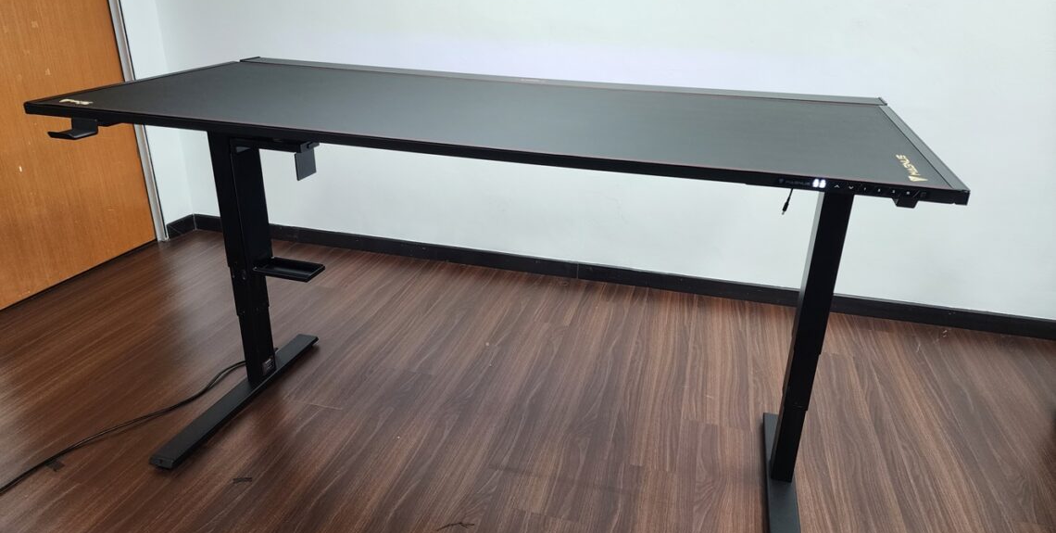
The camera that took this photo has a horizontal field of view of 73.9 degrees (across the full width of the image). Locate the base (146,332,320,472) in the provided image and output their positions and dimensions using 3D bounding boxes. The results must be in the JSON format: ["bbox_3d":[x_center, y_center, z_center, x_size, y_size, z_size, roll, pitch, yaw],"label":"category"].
[{"bbox_3d":[-0.863,0.382,2.147,0.070,0.026,0.697,8,24,14],"label":"base"}]

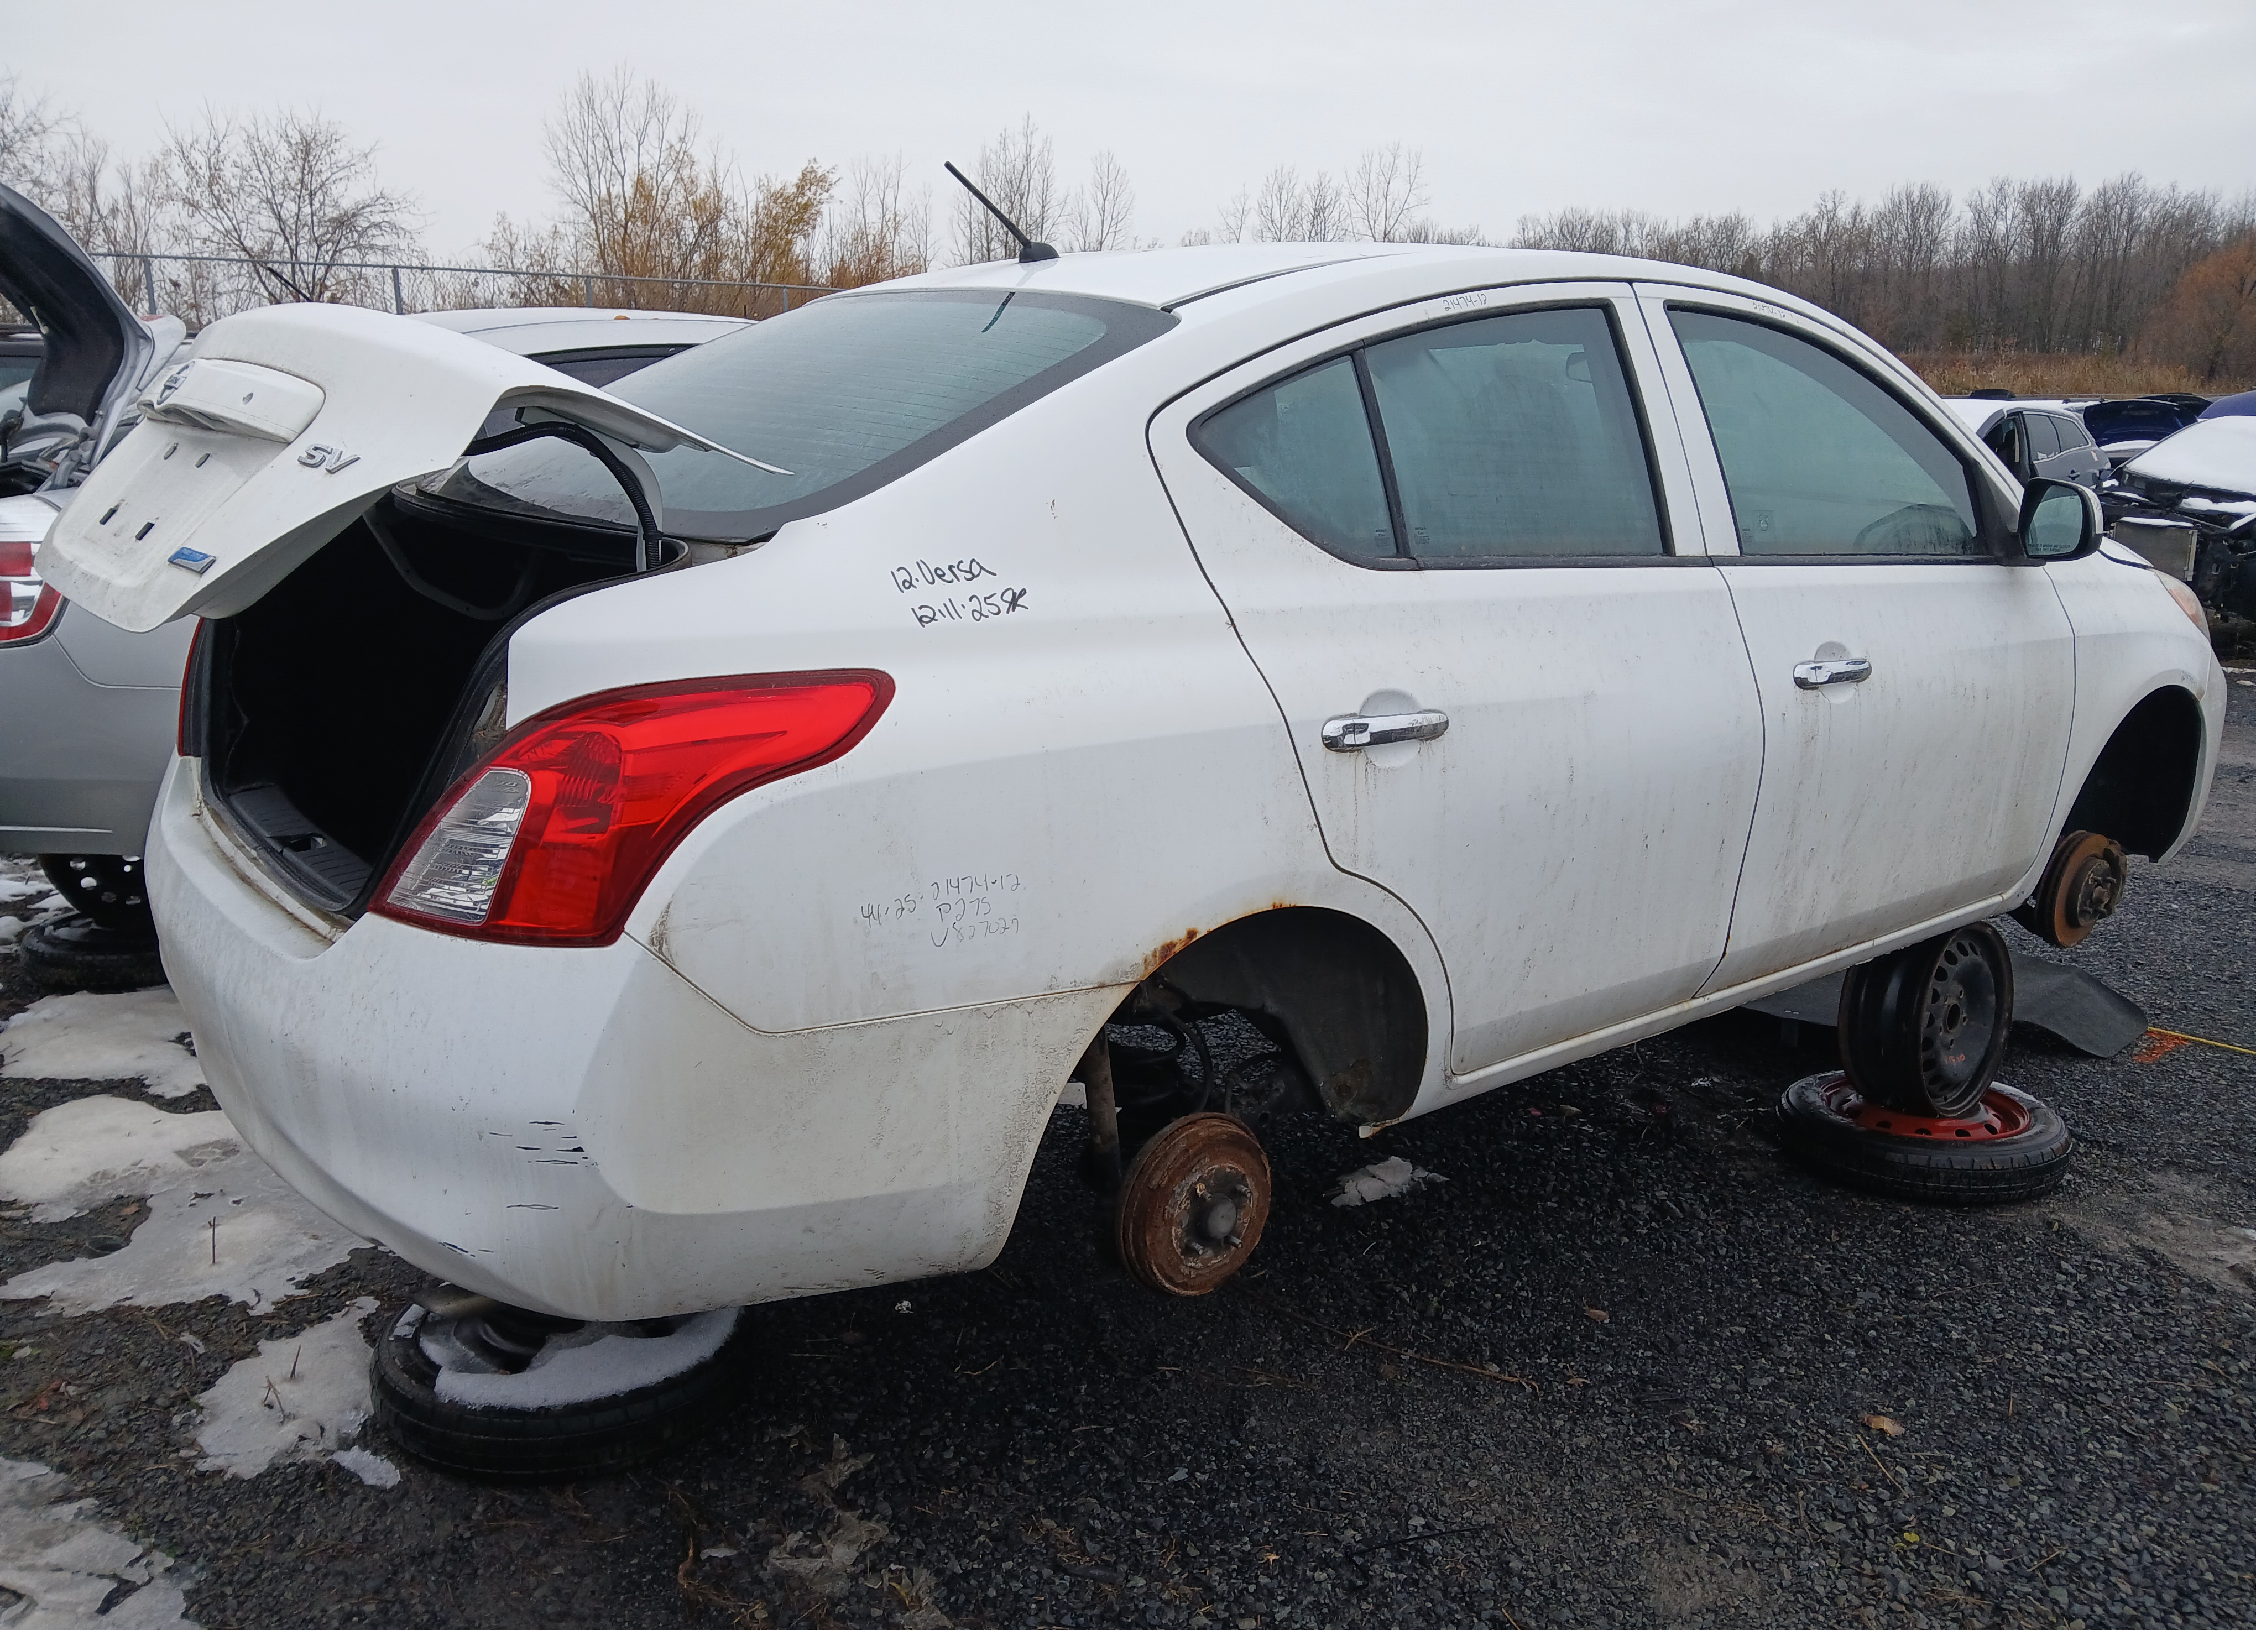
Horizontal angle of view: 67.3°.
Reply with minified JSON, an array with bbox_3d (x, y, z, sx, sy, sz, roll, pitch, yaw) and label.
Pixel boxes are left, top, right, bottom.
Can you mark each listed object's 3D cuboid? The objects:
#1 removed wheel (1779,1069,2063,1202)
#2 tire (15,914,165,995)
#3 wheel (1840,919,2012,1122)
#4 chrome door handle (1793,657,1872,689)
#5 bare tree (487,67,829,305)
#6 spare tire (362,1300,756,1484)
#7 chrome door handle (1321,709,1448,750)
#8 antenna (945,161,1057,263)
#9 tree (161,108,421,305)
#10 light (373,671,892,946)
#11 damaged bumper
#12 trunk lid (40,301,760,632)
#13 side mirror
[{"bbox_3d":[1.700,0.688,3.645,0.580,0.115,0.580,0,15,0],"label":"removed wheel"},{"bbox_3d":[-2.771,0.347,4.755,0.580,0.135,0.580,0,15,0],"label":"tire"},{"bbox_3d":[1.731,0.427,3.675,0.416,0.416,0.180,-11,12,-38],"label":"wheel"},{"bbox_3d":[1.176,-0.231,2.813,0.213,0.049,0.050,-11,18,-36],"label":"chrome door handle"},{"bbox_3d":[-8.942,-10.489,32.505,6.600,7.100,5.800,0,15,0],"label":"bare tree"},{"bbox_3d":[-0.911,0.863,2.758,0.570,0.125,0.570,0,15,0],"label":"spare tire"},{"bbox_3d":[0.333,-0.109,2.173,0.220,0.042,0.045,-10,18,-37],"label":"chrome door handle"},{"bbox_3d":[-0.192,-0.927,2.621,0.225,0.140,0.050,-10,18,-37],"label":"antenna"},{"bbox_3d":[-13.058,-8.447,27.273,4.000,5.440,4.000,0,15,0],"label":"tree"},{"bbox_3d":[-0.516,-0.019,1.771,0.510,0.265,0.270,-11,18,-36],"label":"light"},{"bbox_3d":[-0.857,0.193,2.406,0.830,0.515,1.670,-11,18,-36],"label":"damaged bumper"},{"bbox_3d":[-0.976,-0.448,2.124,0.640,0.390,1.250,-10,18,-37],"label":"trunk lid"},{"bbox_3d":[1.717,-0.551,3.135,0.130,0.158,0.175,-11,18,-36],"label":"side mirror"}]

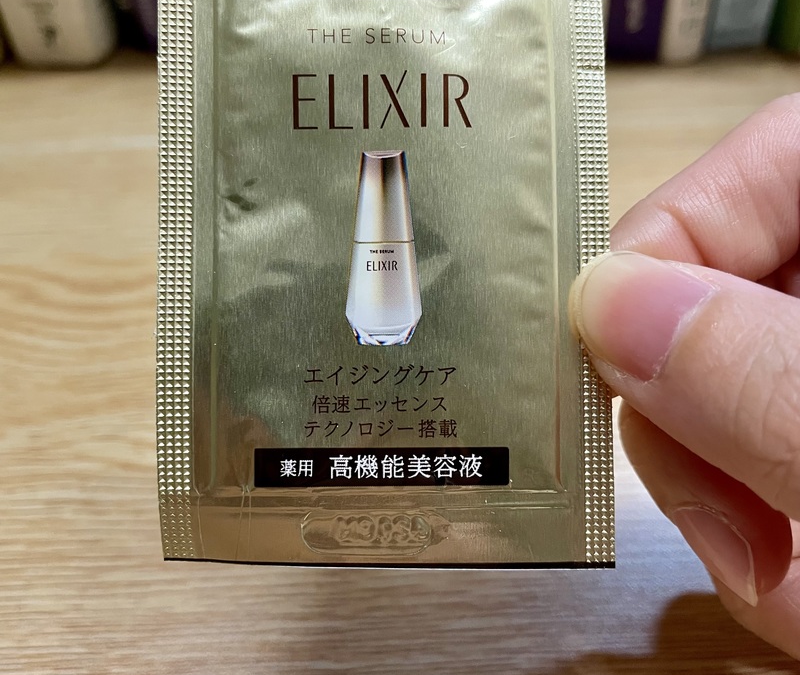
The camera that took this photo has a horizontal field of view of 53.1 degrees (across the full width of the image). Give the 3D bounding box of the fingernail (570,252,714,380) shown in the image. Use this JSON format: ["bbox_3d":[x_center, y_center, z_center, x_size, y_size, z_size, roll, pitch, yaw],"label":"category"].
[{"bbox_3d":[0.031,-0.003,0.103,0.015,0.005,0.014,28,89,28],"label":"fingernail"}]

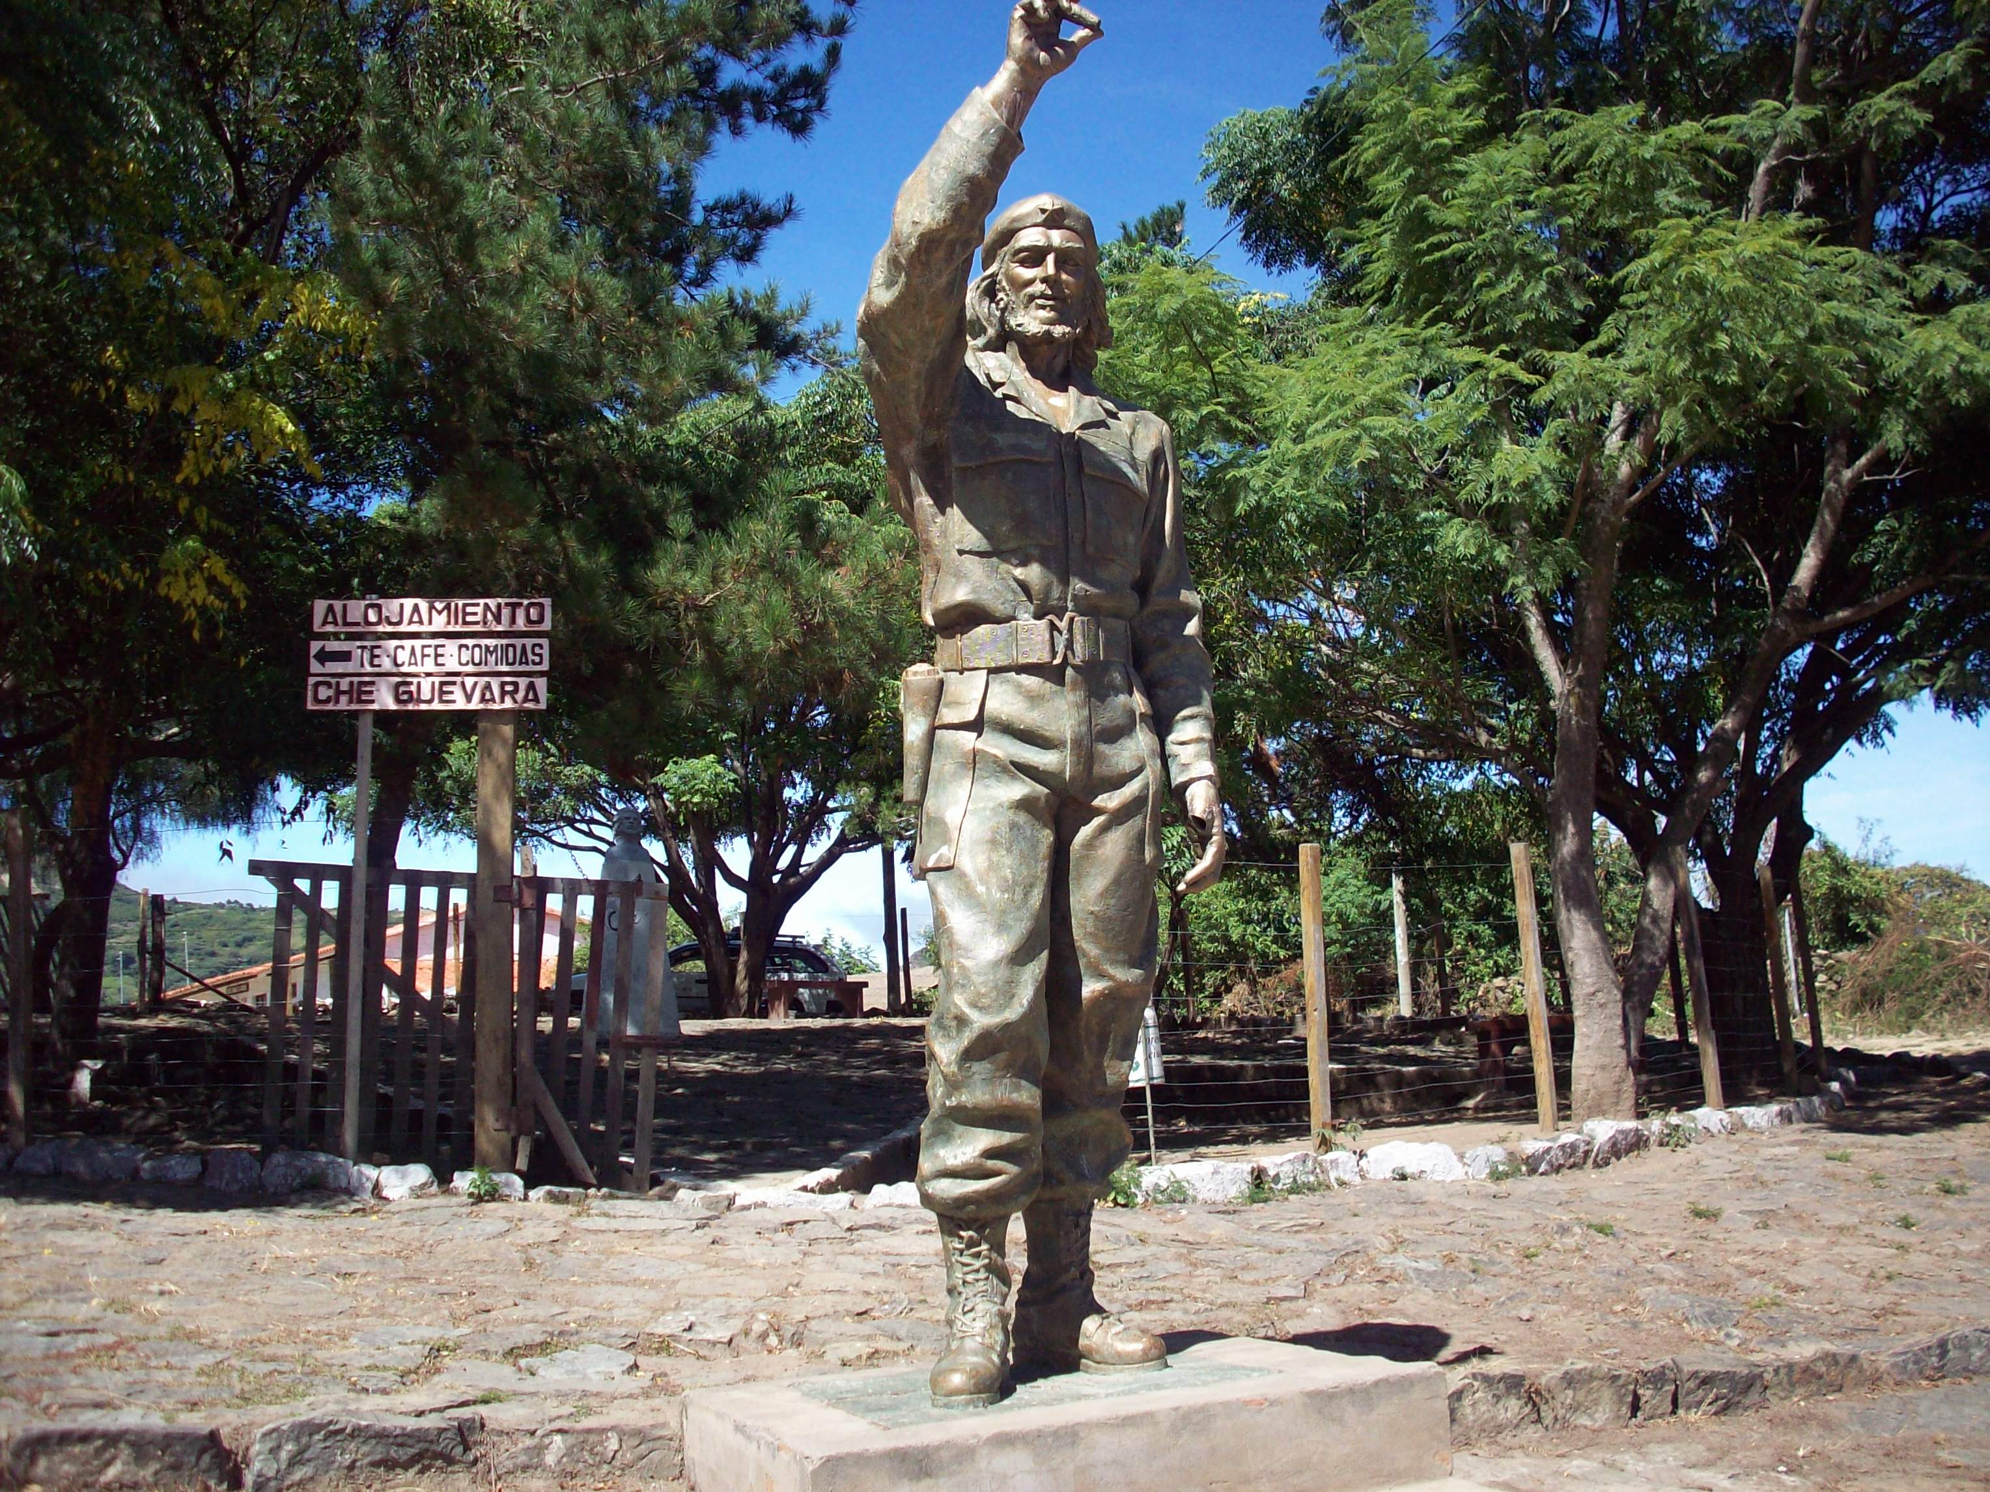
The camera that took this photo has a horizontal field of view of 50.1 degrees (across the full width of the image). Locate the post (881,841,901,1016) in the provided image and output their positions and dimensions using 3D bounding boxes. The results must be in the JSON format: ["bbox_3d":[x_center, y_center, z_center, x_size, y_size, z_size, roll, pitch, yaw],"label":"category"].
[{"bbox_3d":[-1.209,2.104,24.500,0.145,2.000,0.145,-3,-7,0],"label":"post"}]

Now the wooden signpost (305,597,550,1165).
[{"bbox_3d":[-2.658,0.614,10.000,1.150,2.700,0.200,-1,-8,-8],"label":"wooden signpost"}]

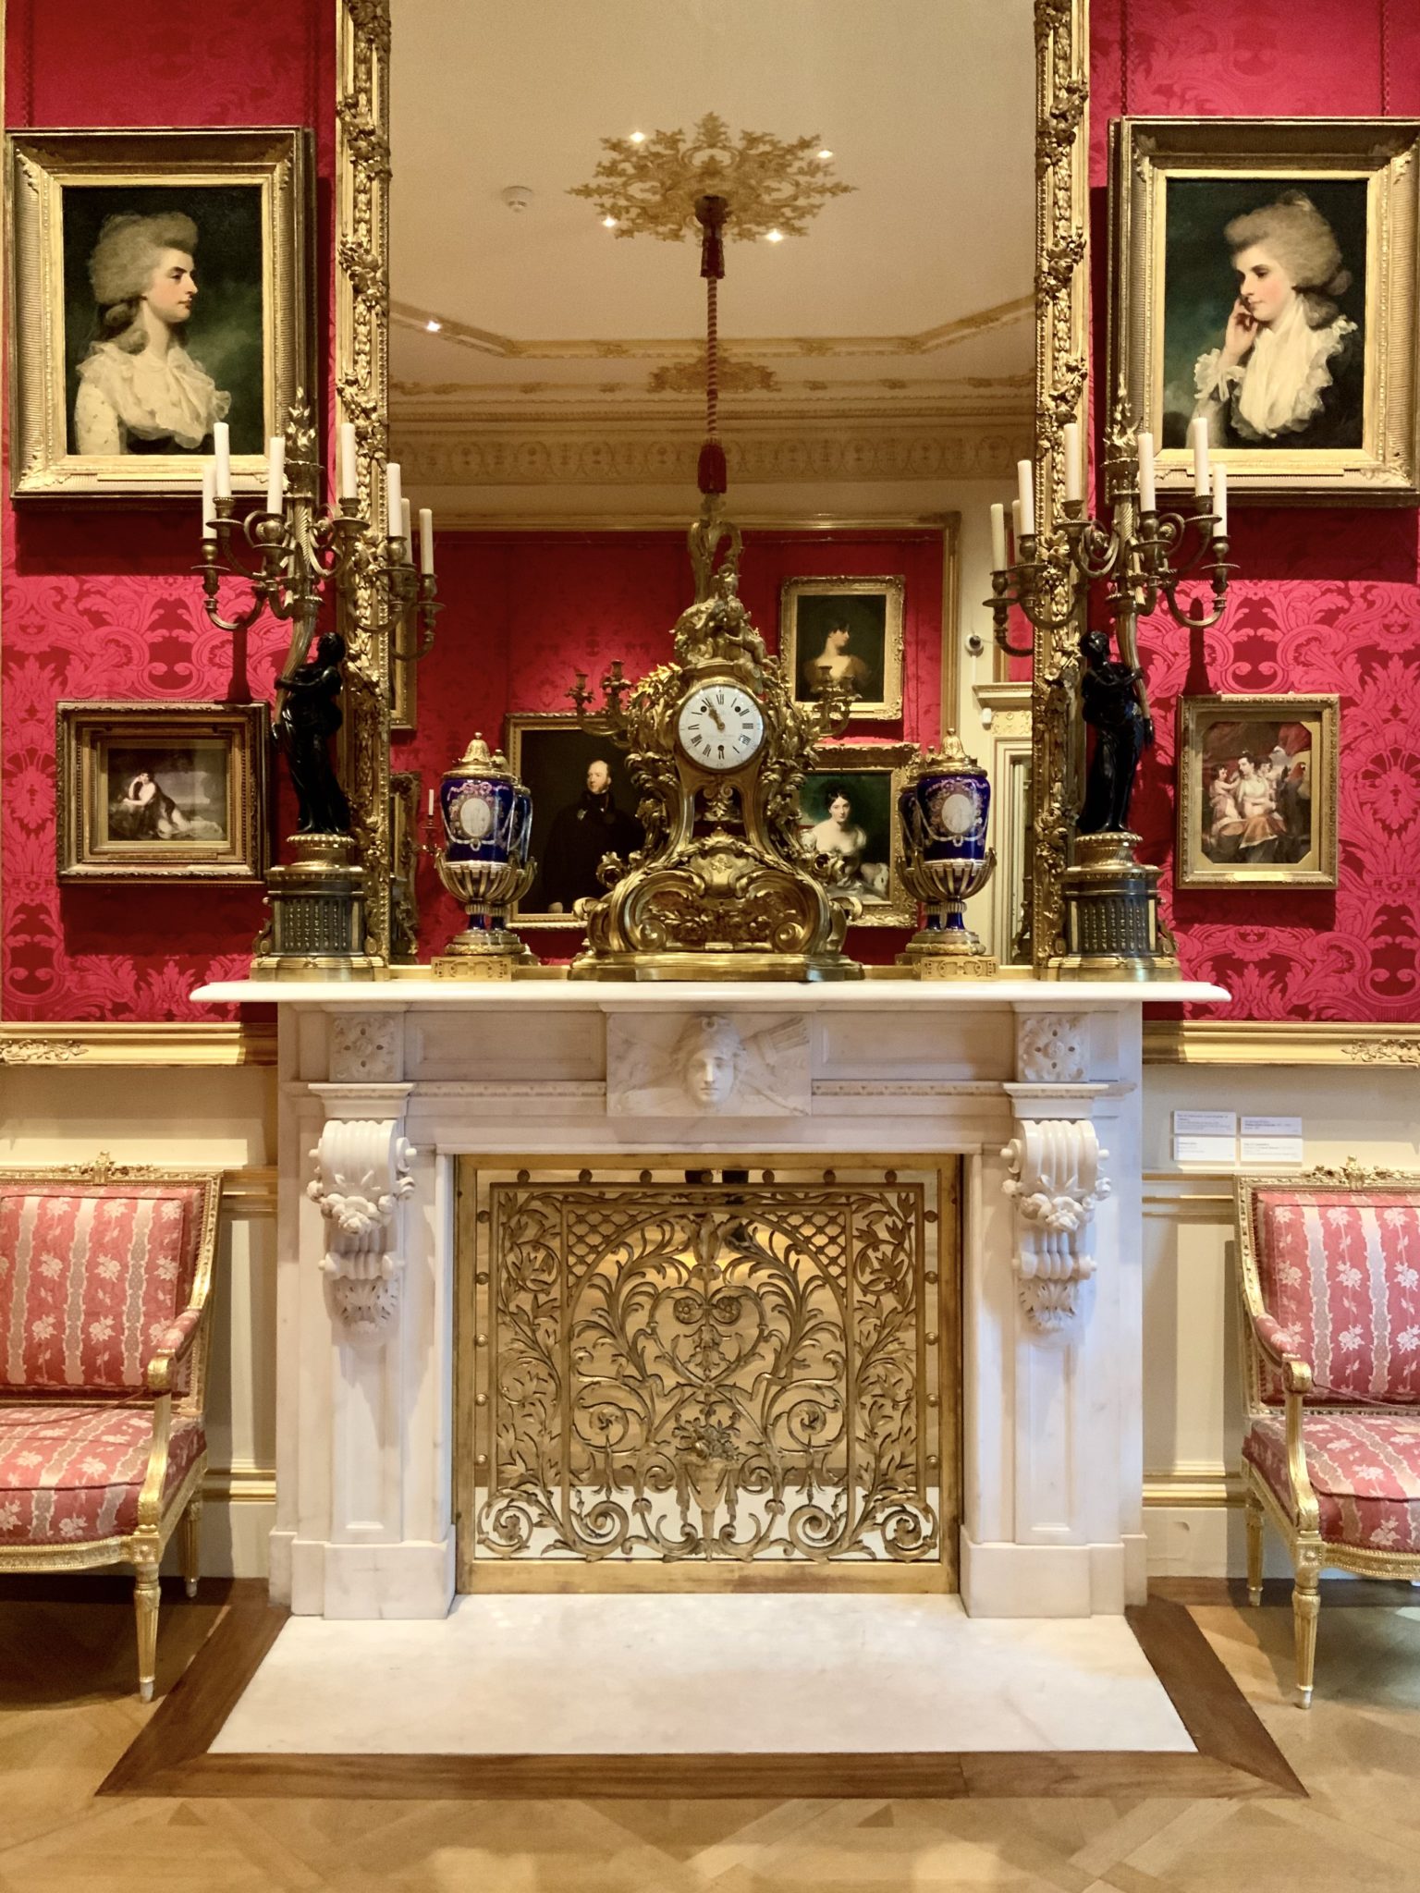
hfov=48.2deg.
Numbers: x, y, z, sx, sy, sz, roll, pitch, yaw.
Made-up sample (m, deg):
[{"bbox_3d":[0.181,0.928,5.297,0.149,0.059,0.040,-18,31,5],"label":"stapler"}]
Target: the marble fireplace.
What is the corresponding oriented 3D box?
[{"bbox_3d":[0.000,0.749,3.395,2.100,1.350,0.370,0,0,0],"label":"marble fireplace"}]

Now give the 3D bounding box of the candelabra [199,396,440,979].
[{"bbox_3d":[-0.858,-0.549,3.330,0.485,1.245,0.360,0,0,0],"label":"candelabra"}]

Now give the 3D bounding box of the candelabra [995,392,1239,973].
[{"bbox_3d":[0.873,-0.549,3.330,0.490,1.245,0.360,0,0,0],"label":"candelabra"}]

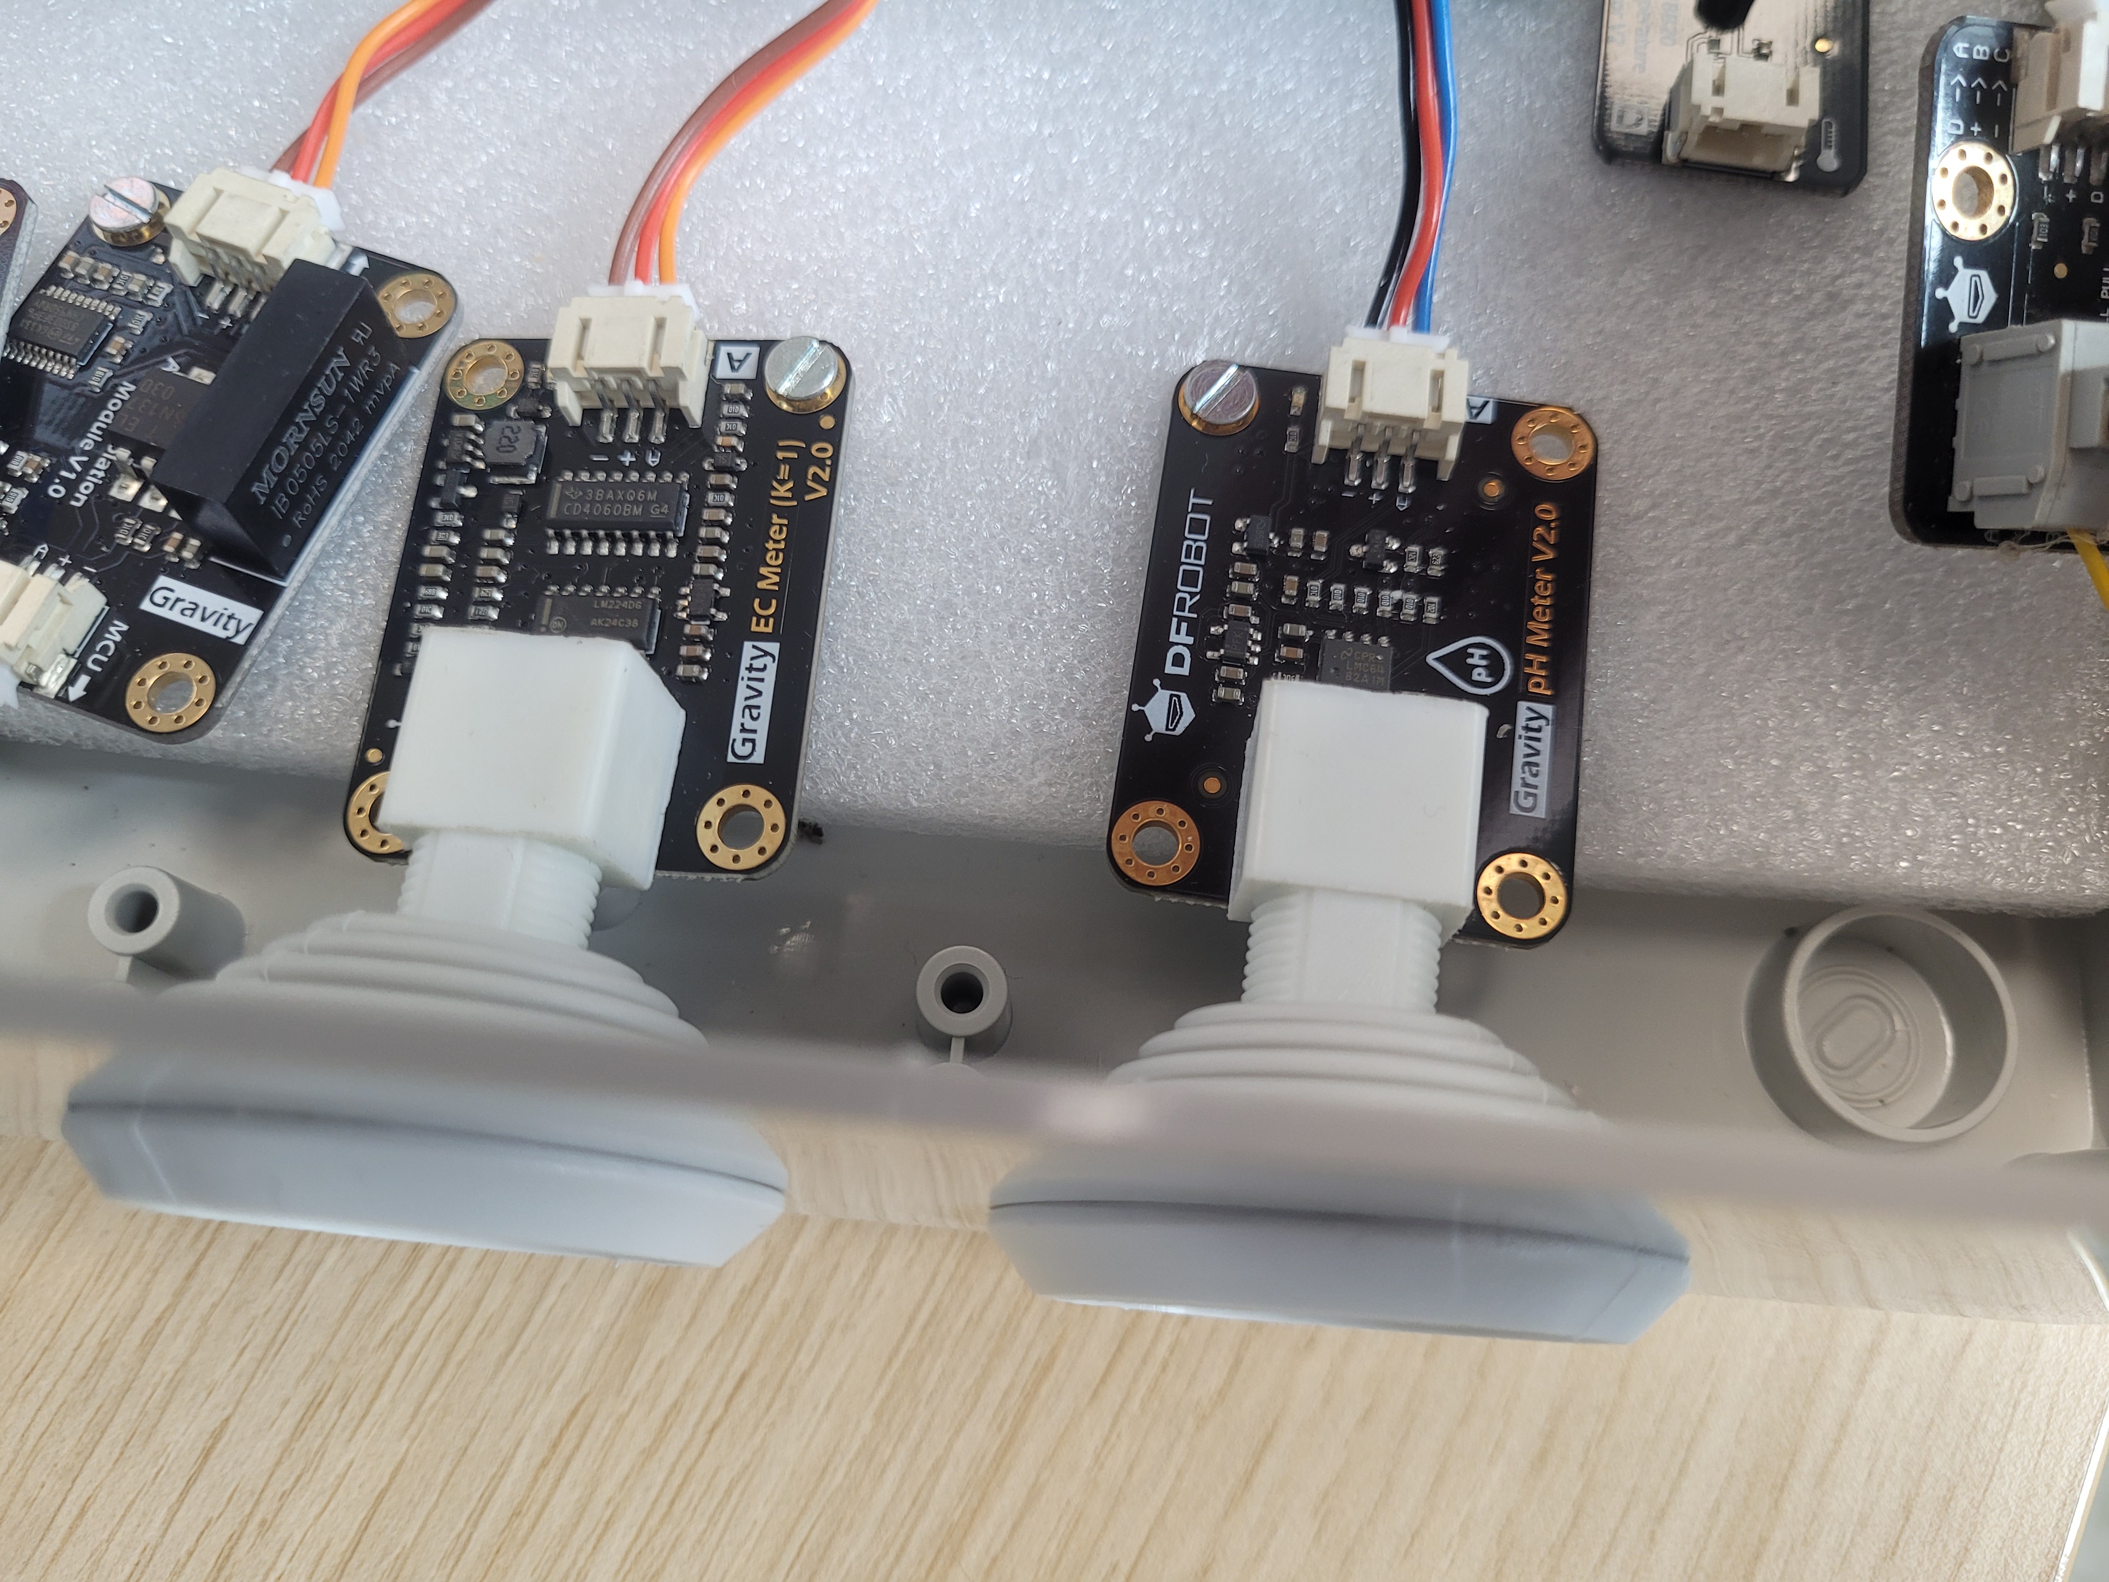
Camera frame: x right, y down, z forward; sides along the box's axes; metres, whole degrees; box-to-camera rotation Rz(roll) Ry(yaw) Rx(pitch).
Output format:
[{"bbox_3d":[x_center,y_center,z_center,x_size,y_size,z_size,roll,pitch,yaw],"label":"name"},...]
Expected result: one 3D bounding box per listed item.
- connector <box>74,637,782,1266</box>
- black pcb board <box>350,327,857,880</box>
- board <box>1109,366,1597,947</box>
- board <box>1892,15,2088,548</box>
[{"bbox_3d":[-0.035,0.009,0.100,0.040,0.040,0.037,2,71,6],"label":"connector"},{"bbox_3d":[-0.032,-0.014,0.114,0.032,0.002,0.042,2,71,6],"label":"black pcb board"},{"bbox_3d":[0.022,-0.011,0.115,0.032,0.002,0.042,8,73,3],"label":"board"},{"bbox_3d":[0.064,-0.031,0.100,0.022,0.002,0.032,1,95,-12],"label":"board"}]

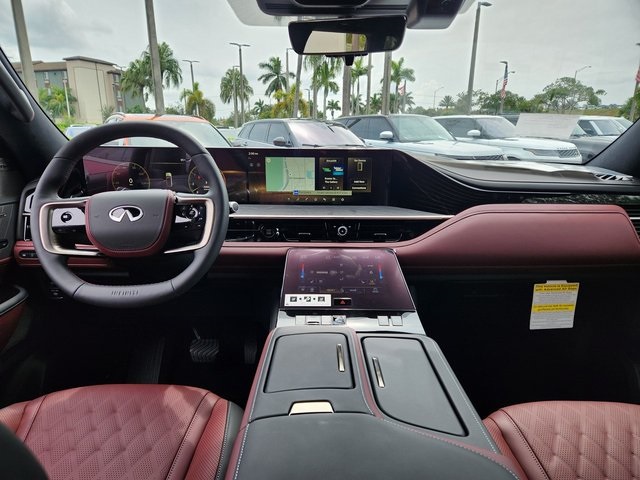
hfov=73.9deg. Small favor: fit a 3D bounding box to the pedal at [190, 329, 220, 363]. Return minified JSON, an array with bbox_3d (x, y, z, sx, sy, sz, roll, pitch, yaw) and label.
[{"bbox_3d":[-0.377,0.352,1.400,0.096,0.110,0.060,0,-12,-1],"label":"pedal"}]

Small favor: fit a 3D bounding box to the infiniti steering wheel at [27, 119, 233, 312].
[{"bbox_3d":[-0.368,-0.052,0.848,0.380,0.370,0.100,-1,-7,-1],"label":"infiniti steering wheel"}]

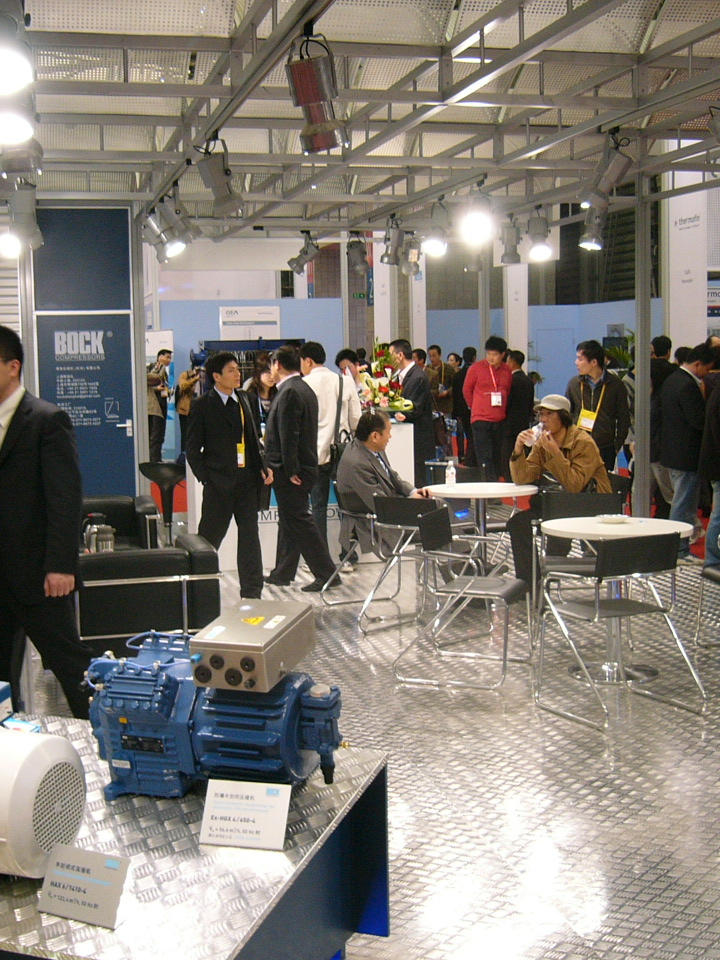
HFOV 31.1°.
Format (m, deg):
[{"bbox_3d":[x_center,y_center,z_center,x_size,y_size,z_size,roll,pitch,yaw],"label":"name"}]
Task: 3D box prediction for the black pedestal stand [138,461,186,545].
[{"bbox_3d":[-1.559,0.247,10.523,0.440,0.790,0.440,-1,6,0],"label":"black pedestal stand"}]

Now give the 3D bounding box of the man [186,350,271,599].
[{"bbox_3d":[-0.895,-0.027,8.688,0.540,1.676,0.380,-4,6,-30],"label":"man"}]

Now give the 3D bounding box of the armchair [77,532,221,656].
[{"bbox_3d":[-1.224,0.670,6.994,0.880,0.650,0.720,-2,6,-14],"label":"armchair"}]

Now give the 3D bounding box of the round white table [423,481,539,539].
[{"bbox_3d":[0.811,0.421,8.614,0.760,0.750,0.760,-1,6,0],"label":"round white table"}]

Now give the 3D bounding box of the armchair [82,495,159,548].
[{"bbox_3d":[-1.874,0.469,9.016,0.880,0.650,0.720,-2,6,-14],"label":"armchair"}]

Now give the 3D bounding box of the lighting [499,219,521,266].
[{"bbox_3d":[1.482,-2.365,12.832,0.210,0.440,0.210,-2,6,-14],"label":"lighting"}]

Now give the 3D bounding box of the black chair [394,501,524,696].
[{"bbox_3d":[0.539,0.580,6.688,0.580,0.820,0.570,1,6,22],"label":"black chair"}]

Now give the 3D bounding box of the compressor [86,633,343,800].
[{"bbox_3d":[-0.372,0.622,3.465,0.670,0.380,0.430,1,6,17],"label":"compressor"}]

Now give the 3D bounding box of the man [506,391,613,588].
[{"bbox_3d":[1.350,0.094,8.803,0.680,1.349,0.520,-6,8,-44],"label":"man"}]

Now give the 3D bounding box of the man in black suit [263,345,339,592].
[{"bbox_3d":[-0.417,-0.087,9.085,0.480,1.705,0.500,2,7,30],"label":"man in black suit"}]

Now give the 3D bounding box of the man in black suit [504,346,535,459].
[{"bbox_3d":[1.640,-0.519,13.284,0.520,1.610,0.340,-6,8,-40],"label":"man in black suit"}]

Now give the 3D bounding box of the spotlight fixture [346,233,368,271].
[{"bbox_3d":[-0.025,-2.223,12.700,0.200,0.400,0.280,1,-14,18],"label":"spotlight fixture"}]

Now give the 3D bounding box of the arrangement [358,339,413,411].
[{"bbox_3d":[0.204,-0.828,10.350,0.470,0.570,0.420,-2,6,-14],"label":"arrangement"}]

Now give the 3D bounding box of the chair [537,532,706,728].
[{"bbox_3d":[1.176,0.647,5.915,0.570,0.820,0.580,-4,6,-27],"label":"chair"}]

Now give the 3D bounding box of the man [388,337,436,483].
[{"bbox_3d":[0.443,-0.329,11.122,0.380,1.763,0.500,-1,6,3],"label":"man"}]

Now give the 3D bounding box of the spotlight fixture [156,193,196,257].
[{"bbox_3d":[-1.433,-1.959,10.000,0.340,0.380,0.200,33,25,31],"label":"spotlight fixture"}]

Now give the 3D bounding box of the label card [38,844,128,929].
[{"bbox_3d":[-0.588,0.863,2.752,0.210,0.145,0.012,2,-18,28],"label":"label card"}]

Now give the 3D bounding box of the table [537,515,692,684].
[{"bbox_3d":[1.300,0.620,6.603,0.775,0.750,0.775,-1,6,0],"label":"table"}]

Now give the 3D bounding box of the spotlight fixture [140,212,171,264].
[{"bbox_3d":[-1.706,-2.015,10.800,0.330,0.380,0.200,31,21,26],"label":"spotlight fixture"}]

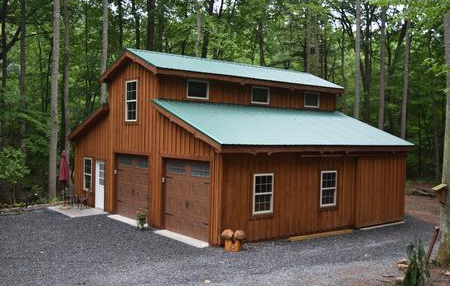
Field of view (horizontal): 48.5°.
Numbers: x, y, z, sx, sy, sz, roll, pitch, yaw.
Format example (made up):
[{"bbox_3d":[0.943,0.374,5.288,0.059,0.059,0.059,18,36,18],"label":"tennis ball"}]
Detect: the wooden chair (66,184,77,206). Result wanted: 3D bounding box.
[{"bbox_3d":[-7.070,2.385,23.050,0.510,0.930,0.550,1,0,-7],"label":"wooden chair"}]

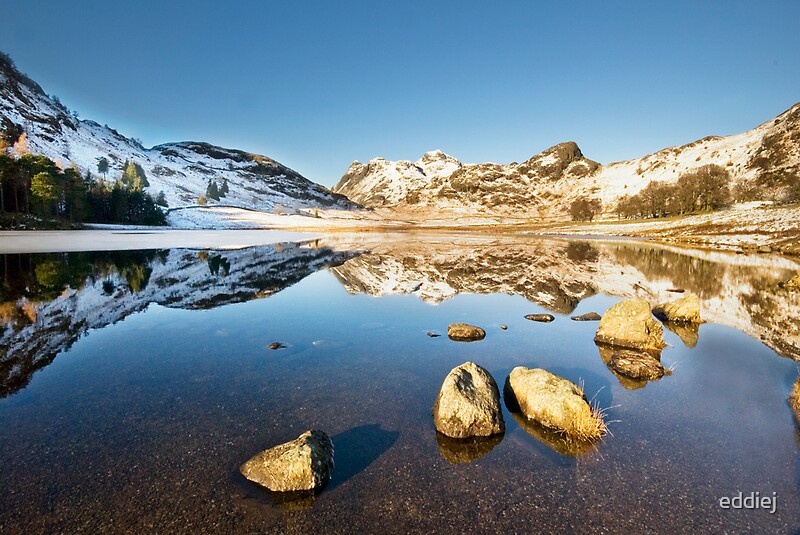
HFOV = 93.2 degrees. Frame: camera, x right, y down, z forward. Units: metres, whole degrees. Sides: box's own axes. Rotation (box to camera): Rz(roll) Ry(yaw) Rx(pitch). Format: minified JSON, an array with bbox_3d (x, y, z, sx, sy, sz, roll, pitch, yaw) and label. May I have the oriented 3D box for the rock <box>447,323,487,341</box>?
[{"bbox_3d":[0.930,0.894,5.298,0.530,0.250,0.360,0,6,0],"label":"rock"}]

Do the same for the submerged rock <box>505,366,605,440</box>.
[{"bbox_3d":[1.230,1.060,3.073,0.800,0.390,0.460,5,8,42],"label":"submerged rock"}]

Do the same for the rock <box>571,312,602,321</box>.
[{"bbox_3d":[3.170,0.832,6.407,0.560,0.150,0.280,0,6,0],"label":"rock"}]

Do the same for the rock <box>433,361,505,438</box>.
[{"bbox_3d":[0.530,1.025,2.969,0.540,0.480,0.520,0,6,0],"label":"rock"}]

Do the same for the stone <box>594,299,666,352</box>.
[{"bbox_3d":[3.070,0.751,5.022,0.800,0.630,0.620,1,6,14],"label":"stone"}]

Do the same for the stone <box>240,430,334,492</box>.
[{"bbox_3d":[-0.700,1.173,2.351,0.560,0.290,0.380,1,6,5],"label":"stone"}]

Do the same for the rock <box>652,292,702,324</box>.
[{"bbox_3d":[4.660,0.687,6.302,0.720,0.500,0.520,2,6,20],"label":"rock"}]

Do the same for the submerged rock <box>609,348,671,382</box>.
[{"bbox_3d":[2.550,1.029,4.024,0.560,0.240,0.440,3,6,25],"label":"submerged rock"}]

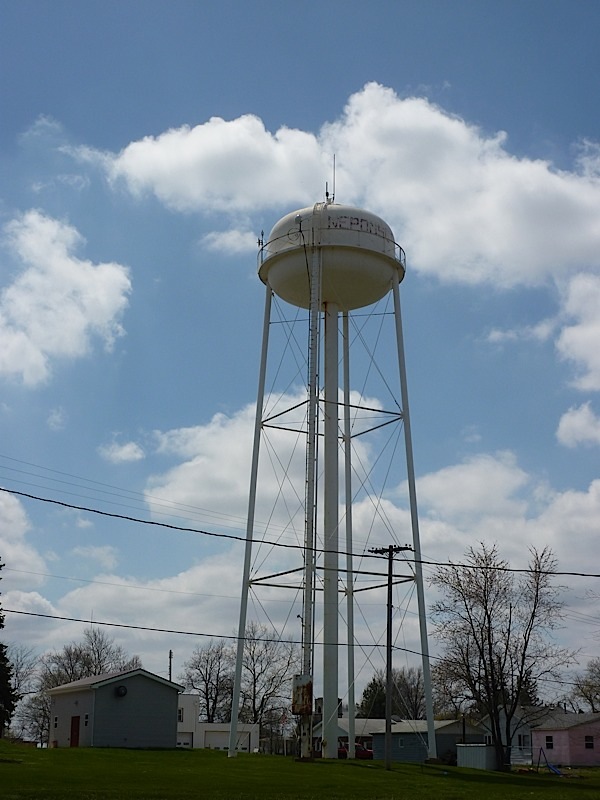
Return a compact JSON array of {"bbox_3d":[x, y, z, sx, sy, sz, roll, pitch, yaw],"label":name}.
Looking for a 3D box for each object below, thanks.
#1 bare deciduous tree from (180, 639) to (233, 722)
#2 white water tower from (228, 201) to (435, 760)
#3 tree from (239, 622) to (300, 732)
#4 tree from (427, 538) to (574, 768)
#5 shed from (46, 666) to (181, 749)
[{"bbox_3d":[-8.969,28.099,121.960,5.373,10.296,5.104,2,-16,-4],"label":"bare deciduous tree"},{"bbox_3d":[2.087,4.260,84.099,10.400,37.638,10.400,10,-18,-29],"label":"white water tower"},{"bbox_3d":[-3.027,27.363,122.187,6.537,11.837,6.210,1,-16,-1],"label":"tree"},{"bbox_3d":[12.855,16.084,80.731,9.146,14.185,8.231,-2,-16,9],"label":"tree"},{"bbox_3d":[-12.914,21.547,88.279,6.883,5.141,7.737,10,-19,-31],"label":"shed"}]

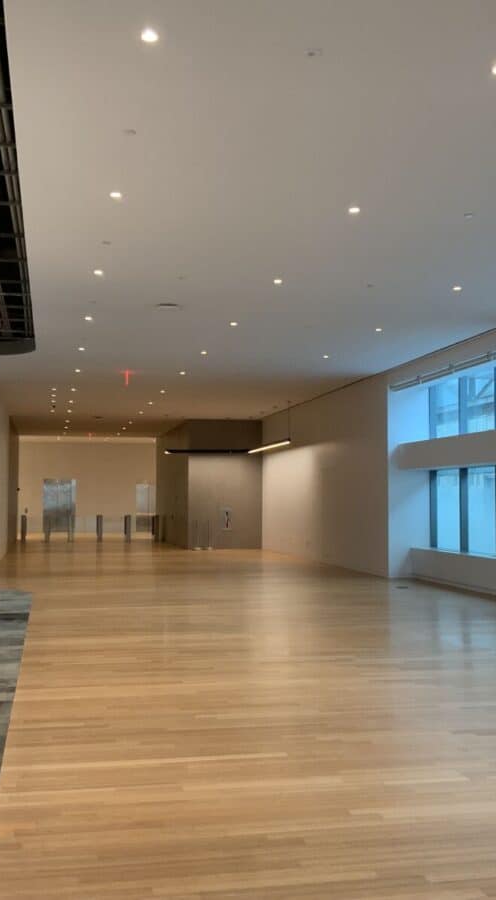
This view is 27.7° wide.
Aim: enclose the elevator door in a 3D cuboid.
[{"bbox_3d":[-9.440,2.800,50.265,1.665,2.645,0.150,1,-3,-11],"label":"elevator door"}]

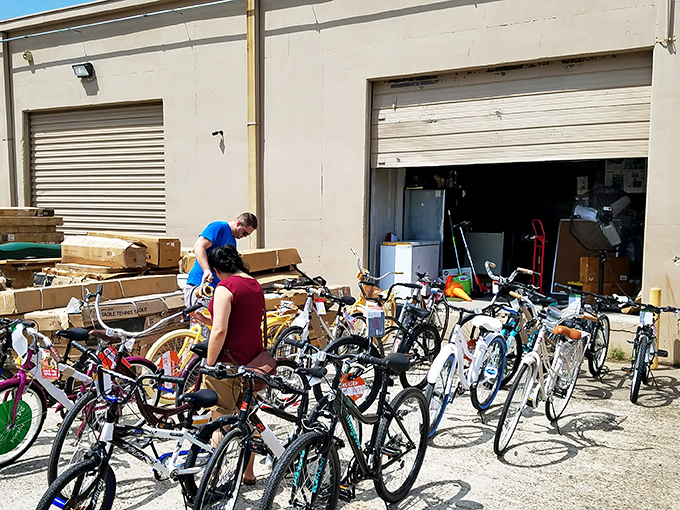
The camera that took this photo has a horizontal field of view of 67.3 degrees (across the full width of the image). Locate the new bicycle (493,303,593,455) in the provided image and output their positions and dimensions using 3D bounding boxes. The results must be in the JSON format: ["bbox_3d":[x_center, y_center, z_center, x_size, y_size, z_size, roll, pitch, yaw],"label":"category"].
[{"bbox_3d":[1.560,0.830,3.780,0.640,1.060,1.770,12,7,39],"label":"new bicycle"}]

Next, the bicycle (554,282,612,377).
[{"bbox_3d":[2.570,0.846,5.220,0.630,1.030,1.740,10,7,39],"label":"bicycle"}]

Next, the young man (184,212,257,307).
[{"bbox_3d":[-1.140,0.420,4.880,0.580,1.640,0.530,2,5,25],"label":"young man"}]

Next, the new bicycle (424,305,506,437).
[{"bbox_3d":[0.990,0.800,4.060,0.640,1.030,1.700,3,5,37],"label":"new bicycle"}]

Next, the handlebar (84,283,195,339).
[{"bbox_3d":[-1.230,0.355,3.150,0.720,0.230,0.270,9,7,15],"label":"handlebar"}]

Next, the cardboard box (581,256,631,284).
[{"bbox_3d":[3.906,0.205,7.530,0.570,0.364,0.380,1,4,12],"label":"cardboard box"}]

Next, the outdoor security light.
[{"bbox_3d":[-4.660,-3.350,9.280,0.375,0.250,0.200,2,5,22],"label":"outdoor security light"}]

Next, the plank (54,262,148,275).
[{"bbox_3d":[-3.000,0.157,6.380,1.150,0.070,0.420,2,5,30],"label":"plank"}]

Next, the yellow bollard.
[{"bbox_3d":[3.680,0.857,5.930,0.117,0.950,0.117,0,4,0],"label":"yellow bollard"}]

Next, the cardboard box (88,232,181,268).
[{"bbox_3d":[-2.980,-0.080,7.200,2.200,0.340,0.310,4,6,45],"label":"cardboard box"}]

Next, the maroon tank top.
[{"bbox_3d":[-0.630,0.395,3.130,0.250,0.540,0.360,4,6,44],"label":"maroon tank top"}]

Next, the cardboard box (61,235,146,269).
[{"bbox_3d":[-2.990,-0.020,6.430,1.270,0.300,0.320,2,5,30],"label":"cardboard box"}]

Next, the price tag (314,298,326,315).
[{"bbox_3d":[-0.174,0.466,4.600,0.075,0.145,0.008,-8,4,0],"label":"price tag"}]

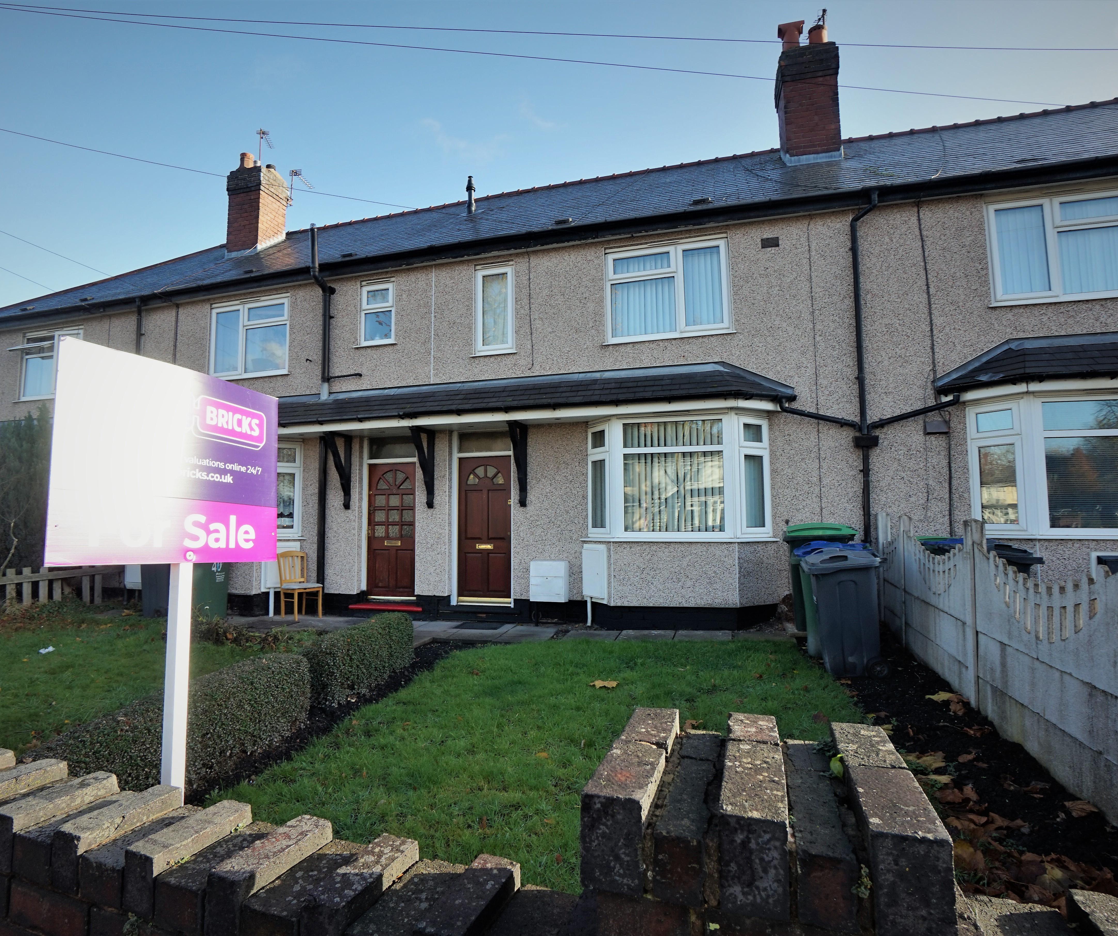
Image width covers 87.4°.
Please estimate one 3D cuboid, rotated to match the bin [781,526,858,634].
[{"bbox_3d":[2.931,1.234,6.575,0.740,1.140,0.600,-2,-4,15],"label":"bin"}]

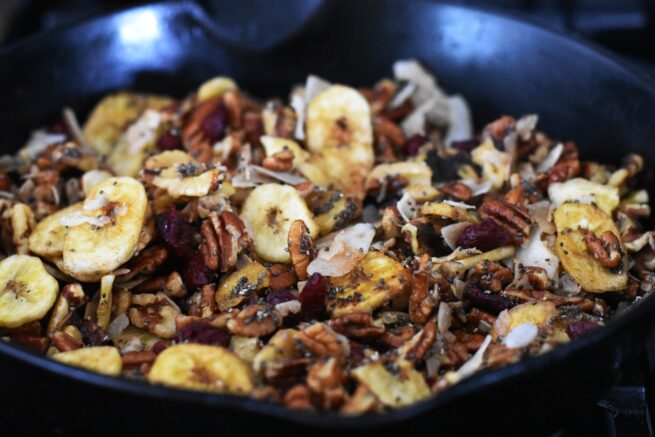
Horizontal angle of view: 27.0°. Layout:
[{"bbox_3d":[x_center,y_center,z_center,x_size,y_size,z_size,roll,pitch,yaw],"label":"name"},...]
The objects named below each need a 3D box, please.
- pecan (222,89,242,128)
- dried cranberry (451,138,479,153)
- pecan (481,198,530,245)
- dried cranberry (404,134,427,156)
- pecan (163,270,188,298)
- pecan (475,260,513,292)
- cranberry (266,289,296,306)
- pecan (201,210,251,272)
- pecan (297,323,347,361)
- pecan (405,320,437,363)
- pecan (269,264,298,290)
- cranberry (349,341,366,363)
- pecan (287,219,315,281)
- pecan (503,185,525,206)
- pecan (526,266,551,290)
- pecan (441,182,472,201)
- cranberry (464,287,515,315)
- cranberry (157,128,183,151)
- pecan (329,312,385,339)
[{"bbox_3d":[-0.038,-0.044,0.548,0.009,0.016,0.009,-12,19,7],"label":"pecan"},{"bbox_3d":[0.056,-0.029,0.553,0.014,0.008,0.010,0,32,1],"label":"dried cranberry"},{"bbox_3d":[0.066,0.001,0.500,0.014,0.009,0.023,-21,42,-30],"label":"pecan"},{"bbox_3d":[0.036,-0.030,0.554,0.011,0.009,0.012,15,35,24],"label":"dried cranberry"},{"bbox_3d":[-0.052,0.022,0.460,0.009,0.009,0.010,-1,32,0],"label":"pecan"},{"bbox_3d":[0.058,0.020,0.475,0.014,0.009,0.011,15,35,23],"label":"pecan"},{"bbox_3d":[-0.015,0.026,0.448,0.011,0.007,0.009,-1,32,0],"label":"cranberry"},{"bbox_3d":[-0.038,0.008,0.503,0.018,0.009,0.024,-4,71,-1],"label":"pecan"},{"bbox_3d":[-0.002,0.040,0.449,0.015,0.007,0.011,38,68,19],"label":"pecan"},{"bbox_3d":[0.029,0.038,0.422,0.008,0.009,0.018,24,64,29],"label":"pecan"},{"bbox_3d":[-0.015,0.020,0.459,0.013,0.009,0.011,-1,32,0],"label":"pecan"},{"bbox_3d":[0.009,0.043,0.437,0.009,0.008,0.011,0,32,1],"label":"cranberry"},{"bbox_3d":[-0.009,0.011,0.464,0.009,0.021,0.009,-8,-2,5],"label":"pecan"},{"bbox_3d":[0.073,-0.009,0.533,0.008,0.007,0.010,14,52,11],"label":"pecan"},{"bbox_3d":[0.075,0.021,0.486,0.009,0.007,0.007,6,41,7],"label":"pecan"},{"bbox_3d":[0.047,-0.010,0.498,0.013,0.008,0.010,-1,32,0],"label":"pecan"},{"bbox_3d":[0.053,0.027,0.444,0.017,0.008,0.009,16,32,12],"label":"cranberry"},{"bbox_3d":[-0.067,-0.034,0.580,0.011,0.009,0.010,0,31,1],"label":"cranberry"},{"bbox_3d":[0.009,0.034,0.432,0.018,0.008,0.010,7,32,2],"label":"pecan"}]

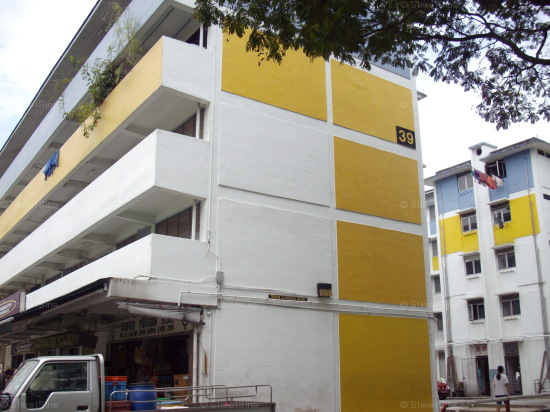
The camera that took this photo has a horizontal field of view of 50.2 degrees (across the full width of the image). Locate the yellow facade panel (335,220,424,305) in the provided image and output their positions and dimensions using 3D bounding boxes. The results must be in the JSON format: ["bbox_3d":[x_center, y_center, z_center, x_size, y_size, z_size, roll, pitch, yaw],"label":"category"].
[{"bbox_3d":[3.353,1.829,18.080,3.691,2.307,0.080,11,-20,-33],"label":"yellow facade panel"}]

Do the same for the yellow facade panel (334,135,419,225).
[{"bbox_3d":[3.347,-0.753,18.836,3.691,2.323,0.080,11,-20,-33],"label":"yellow facade panel"}]

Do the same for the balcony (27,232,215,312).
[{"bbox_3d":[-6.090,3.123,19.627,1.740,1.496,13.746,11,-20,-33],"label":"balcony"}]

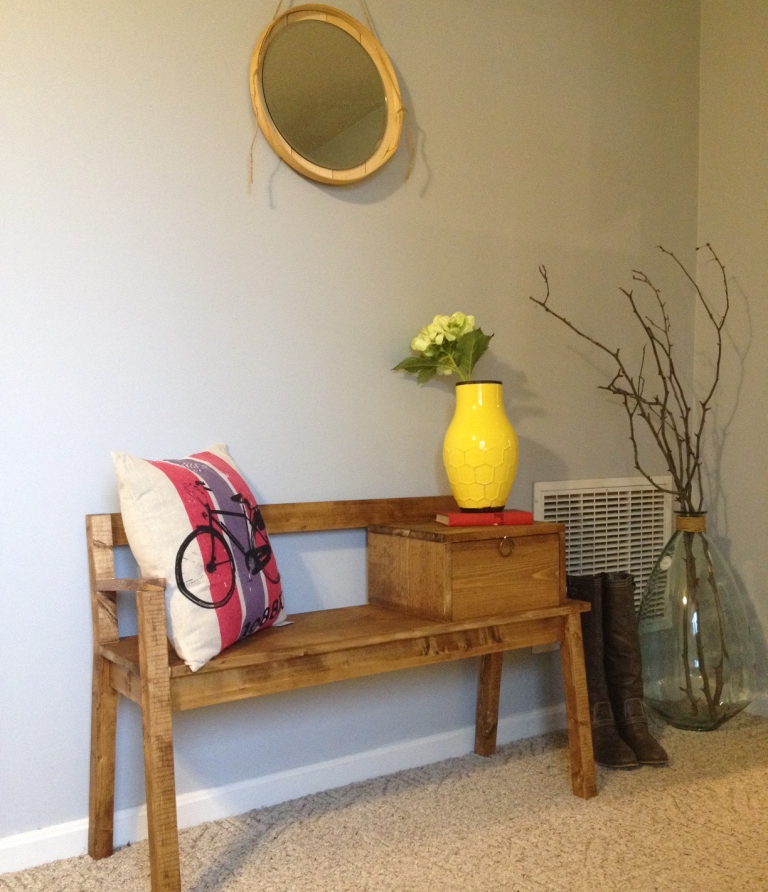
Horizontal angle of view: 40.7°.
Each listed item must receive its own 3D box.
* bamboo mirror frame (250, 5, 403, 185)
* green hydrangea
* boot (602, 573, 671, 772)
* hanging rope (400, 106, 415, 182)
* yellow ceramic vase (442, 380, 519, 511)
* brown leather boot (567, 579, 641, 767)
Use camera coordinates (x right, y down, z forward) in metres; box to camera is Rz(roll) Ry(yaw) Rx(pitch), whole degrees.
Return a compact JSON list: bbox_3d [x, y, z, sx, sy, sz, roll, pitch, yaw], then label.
[{"bbox_3d":[-0.129,-0.820,2.421,0.403,0.403,0.047,-1,2,-37],"label":"bamboo mirror frame"},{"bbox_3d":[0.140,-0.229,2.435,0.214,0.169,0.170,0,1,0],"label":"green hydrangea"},{"bbox_3d":[0.665,0.592,2.799,0.112,0.464,0.265,-1,1,-26],"label":"boot"},{"bbox_3d":[0.058,-0.741,2.545,0.032,0.187,0.025,-1,2,-37],"label":"hanging rope"},{"bbox_3d":[0.236,-0.001,2.536,0.185,0.309,0.185,0,1,0],"label":"yellow ceramic vase"},{"bbox_3d":[0.581,0.594,2.775,0.112,0.461,0.265,-1,1,-26],"label":"brown leather boot"}]

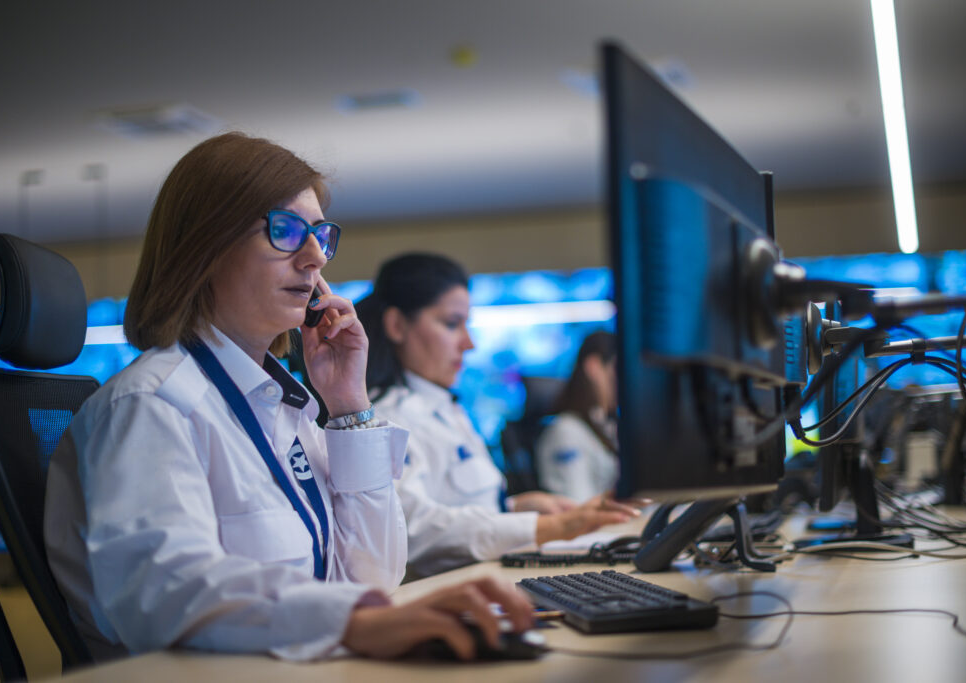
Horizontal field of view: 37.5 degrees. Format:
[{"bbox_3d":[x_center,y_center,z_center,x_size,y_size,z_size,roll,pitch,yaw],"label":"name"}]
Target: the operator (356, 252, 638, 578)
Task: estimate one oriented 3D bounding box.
[{"bbox_3d":[0.043,0.484,2.577,0.620,1.290,0.550,-2,-5,16],"label":"operator"}]

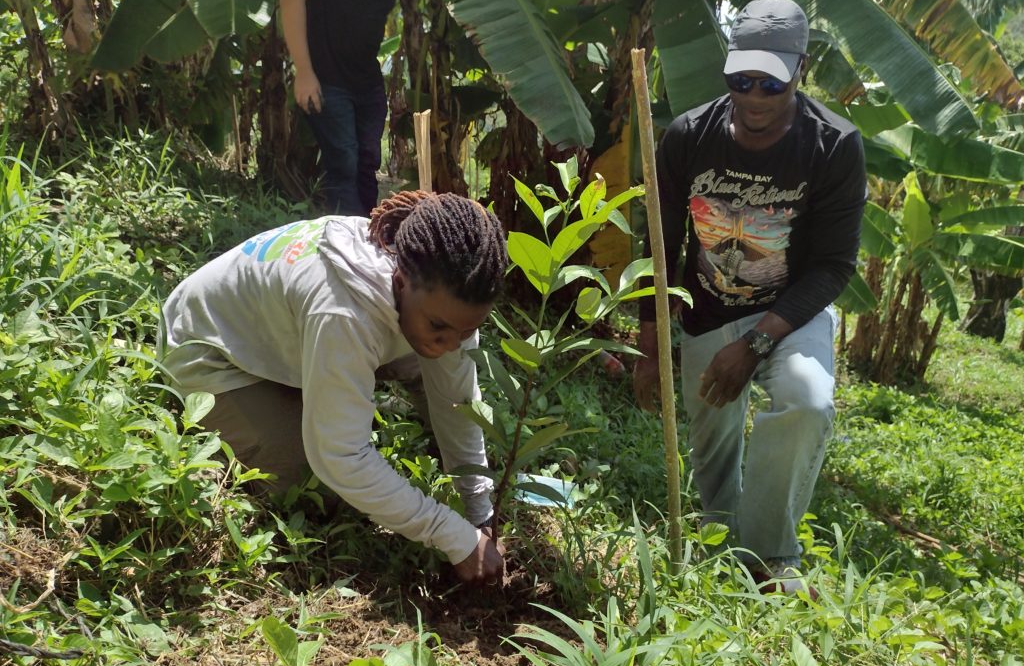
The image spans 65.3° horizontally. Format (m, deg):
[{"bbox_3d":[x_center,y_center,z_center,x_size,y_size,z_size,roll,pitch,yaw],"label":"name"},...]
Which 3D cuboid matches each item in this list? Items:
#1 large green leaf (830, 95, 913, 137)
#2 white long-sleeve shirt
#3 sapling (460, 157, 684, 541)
[{"bbox_3d":[1.518,-0.917,3.400,0.420,0.200,0.300,0,10,0],"label":"large green leaf"},{"bbox_3d":[-0.372,0.087,1.570,0.680,0.590,0.480,5,11,28],"label":"white long-sleeve shirt"},{"bbox_3d":[0.115,0.031,1.520,0.410,0.710,0.380,0,10,0],"label":"sapling"}]

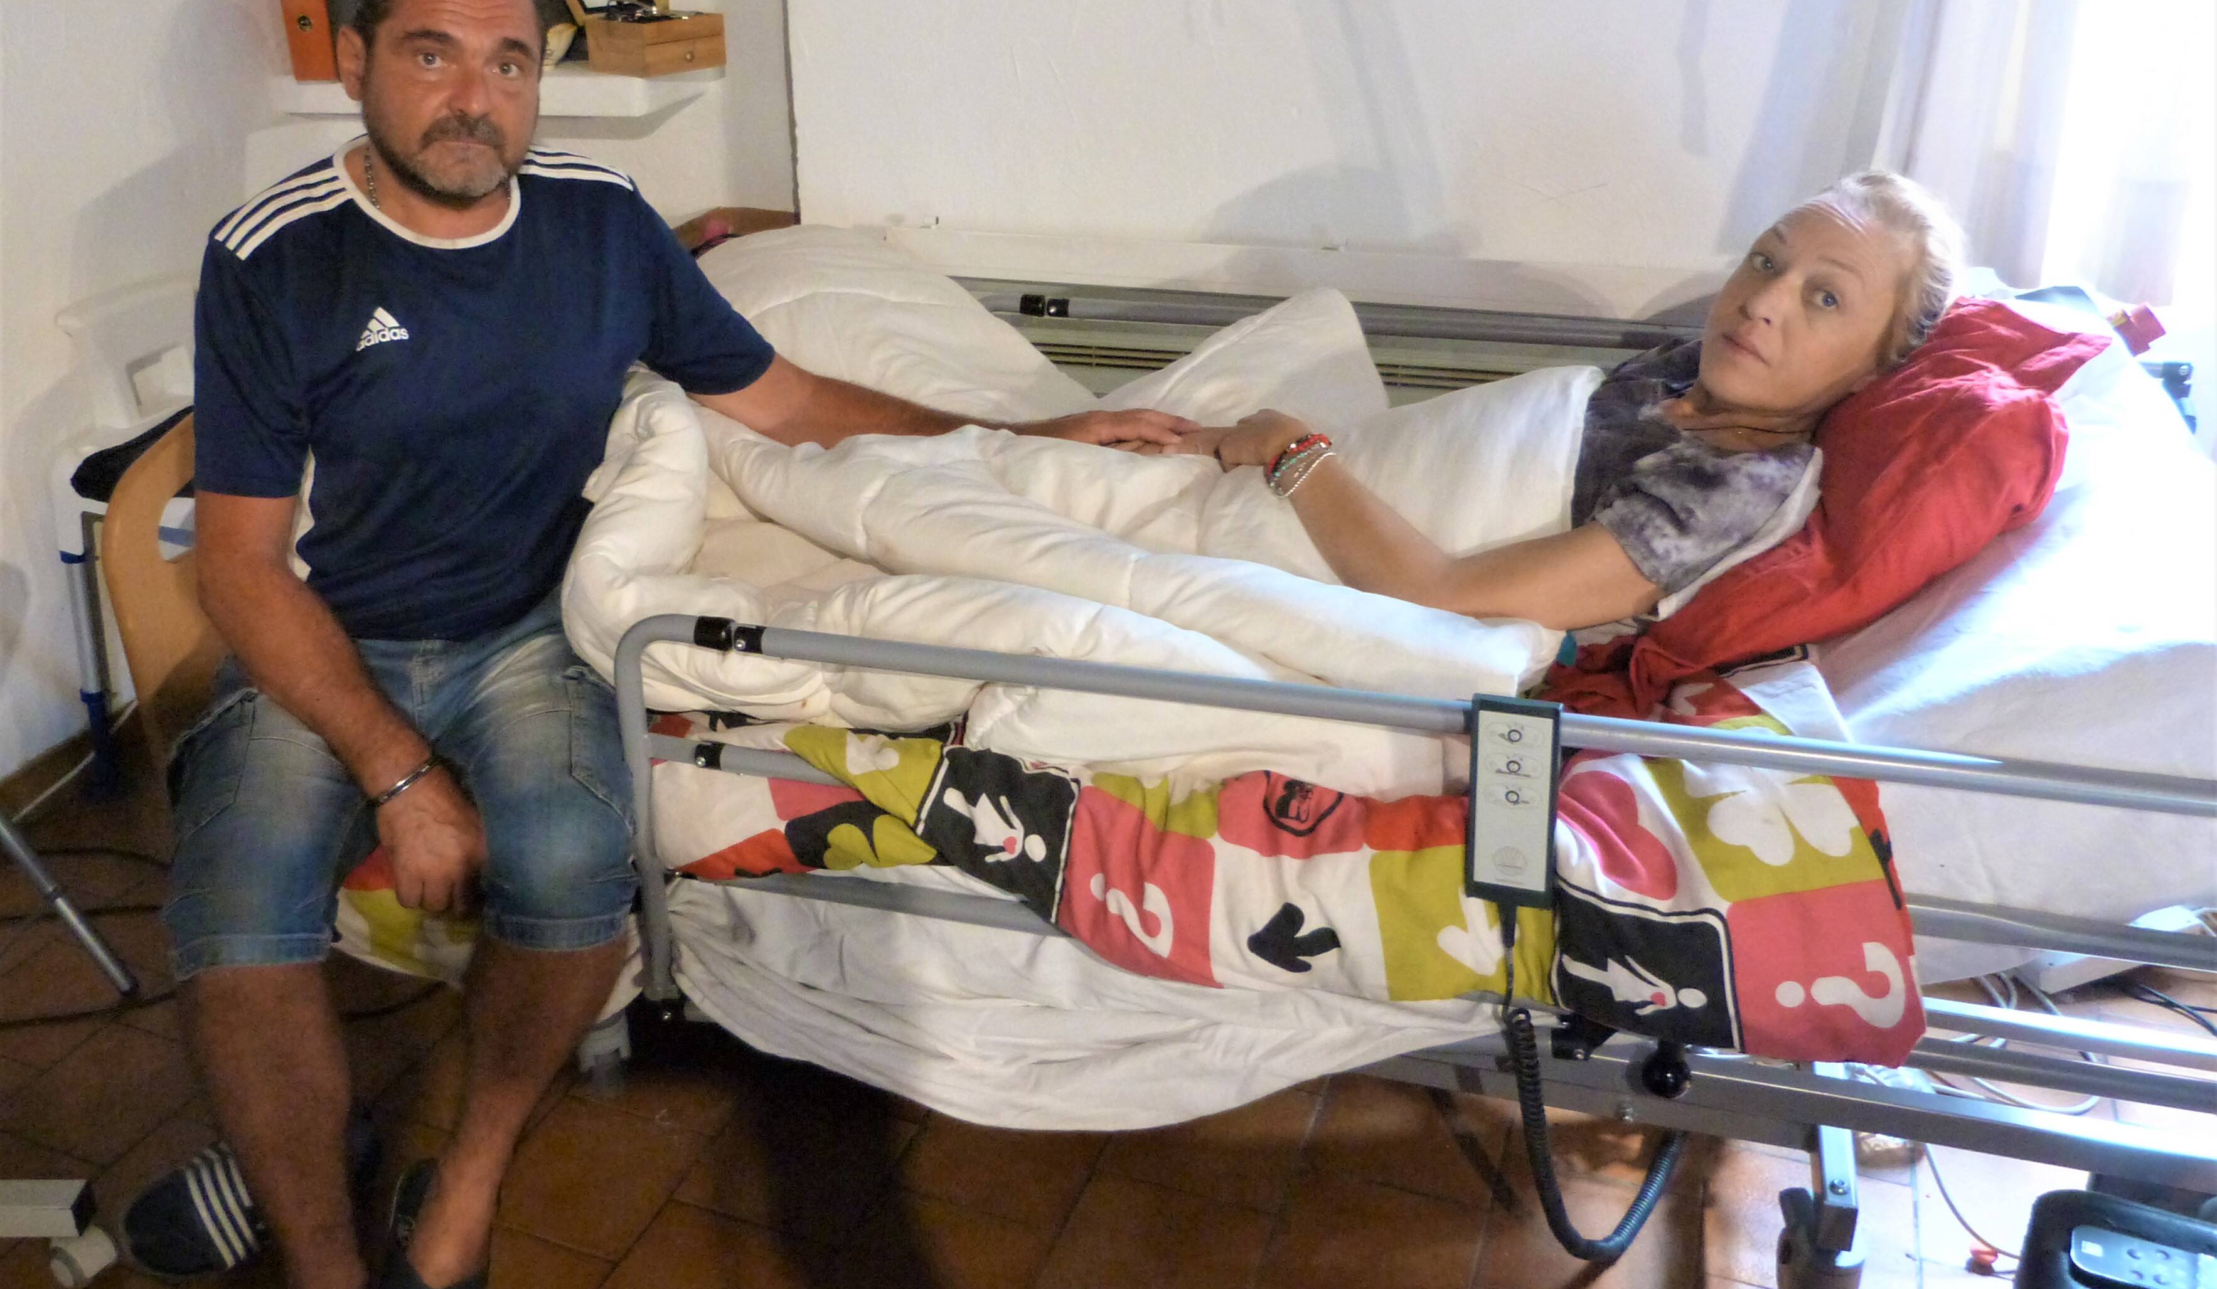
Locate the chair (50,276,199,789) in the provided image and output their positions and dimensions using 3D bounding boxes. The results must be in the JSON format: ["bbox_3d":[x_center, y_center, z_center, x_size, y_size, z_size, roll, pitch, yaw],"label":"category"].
[{"bbox_3d":[-1.338,-0.219,2.611,0.500,0.760,0.510,6,29,14],"label":"chair"}]

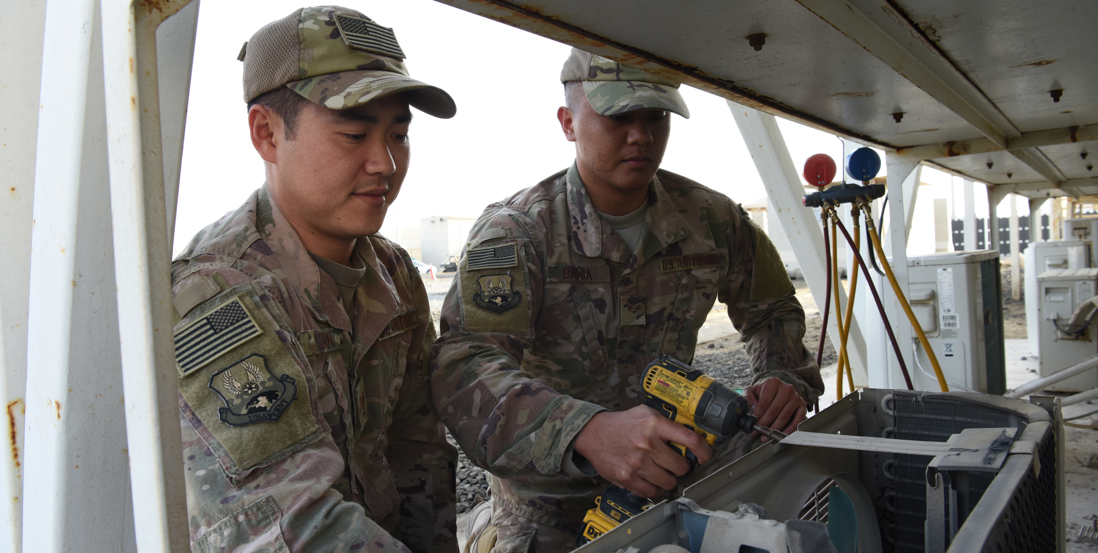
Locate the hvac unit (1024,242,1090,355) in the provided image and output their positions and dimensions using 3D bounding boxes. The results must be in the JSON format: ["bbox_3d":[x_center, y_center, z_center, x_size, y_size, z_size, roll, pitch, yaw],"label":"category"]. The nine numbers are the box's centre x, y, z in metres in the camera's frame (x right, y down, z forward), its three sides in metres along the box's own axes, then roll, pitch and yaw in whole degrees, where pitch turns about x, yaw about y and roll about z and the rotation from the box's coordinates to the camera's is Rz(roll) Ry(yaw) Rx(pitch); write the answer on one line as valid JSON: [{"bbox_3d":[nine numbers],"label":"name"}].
[{"bbox_3d":[3.366,0.119,4.791,0.335,0.715,0.860,-2,2,38],"label":"hvac unit"}]

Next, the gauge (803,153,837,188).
[{"bbox_3d":[0.673,-0.264,1.820,0.081,0.081,0.034,-6,1,11],"label":"gauge"}]

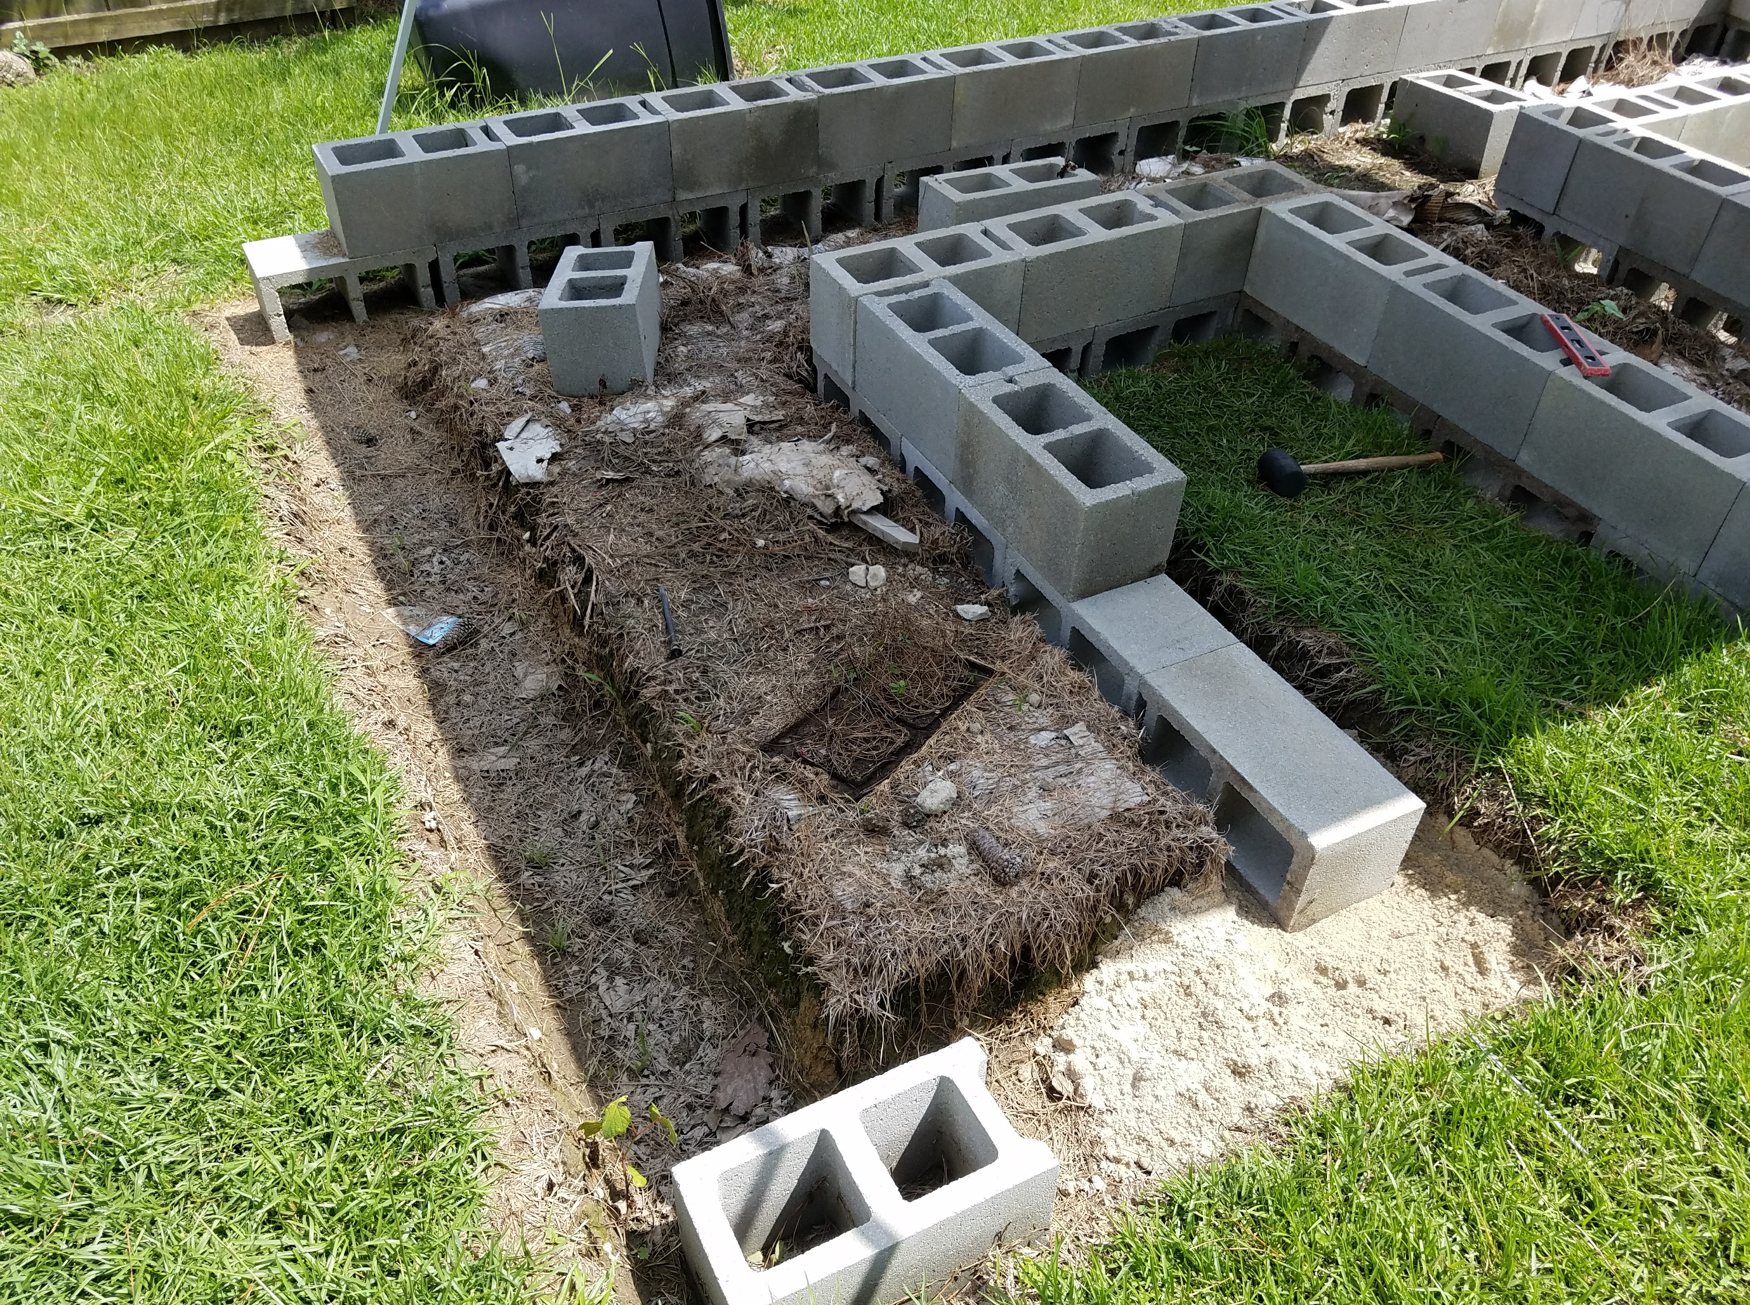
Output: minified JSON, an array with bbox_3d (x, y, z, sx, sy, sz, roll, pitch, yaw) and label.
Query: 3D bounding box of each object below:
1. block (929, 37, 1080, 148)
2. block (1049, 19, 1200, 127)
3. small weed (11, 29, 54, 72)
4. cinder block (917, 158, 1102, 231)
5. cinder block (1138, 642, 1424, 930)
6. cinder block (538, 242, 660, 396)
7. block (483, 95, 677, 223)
[{"bbox_3d":[0.344,-1.552,3.642,0.397,0.195,0.194,-18,45,-21],"label":"block"},{"bbox_3d":[0.697,-1.668,3.781,0.397,0.195,0.194,-18,45,-21],"label":"block"},{"bbox_3d":[-2.790,-1.990,4.354,0.125,0.120,0.120,-21,46,-24],"label":"small weed"},{"bbox_3d":[0.335,-1.094,3.305,0.397,0.195,0.194,-15,44,-18],"label":"cinder block"},{"bbox_3d":[0.597,0.199,2.018,0.194,0.194,0.397,-19,45,-21],"label":"cinder block"},{"bbox_3d":[-0.596,-0.745,2.913,0.194,0.194,0.397,-3,35,-1],"label":"cinder block"},{"bbox_3d":[-0.724,-1.215,3.251,0.397,0.194,0.194,-18,44,-20],"label":"block"}]

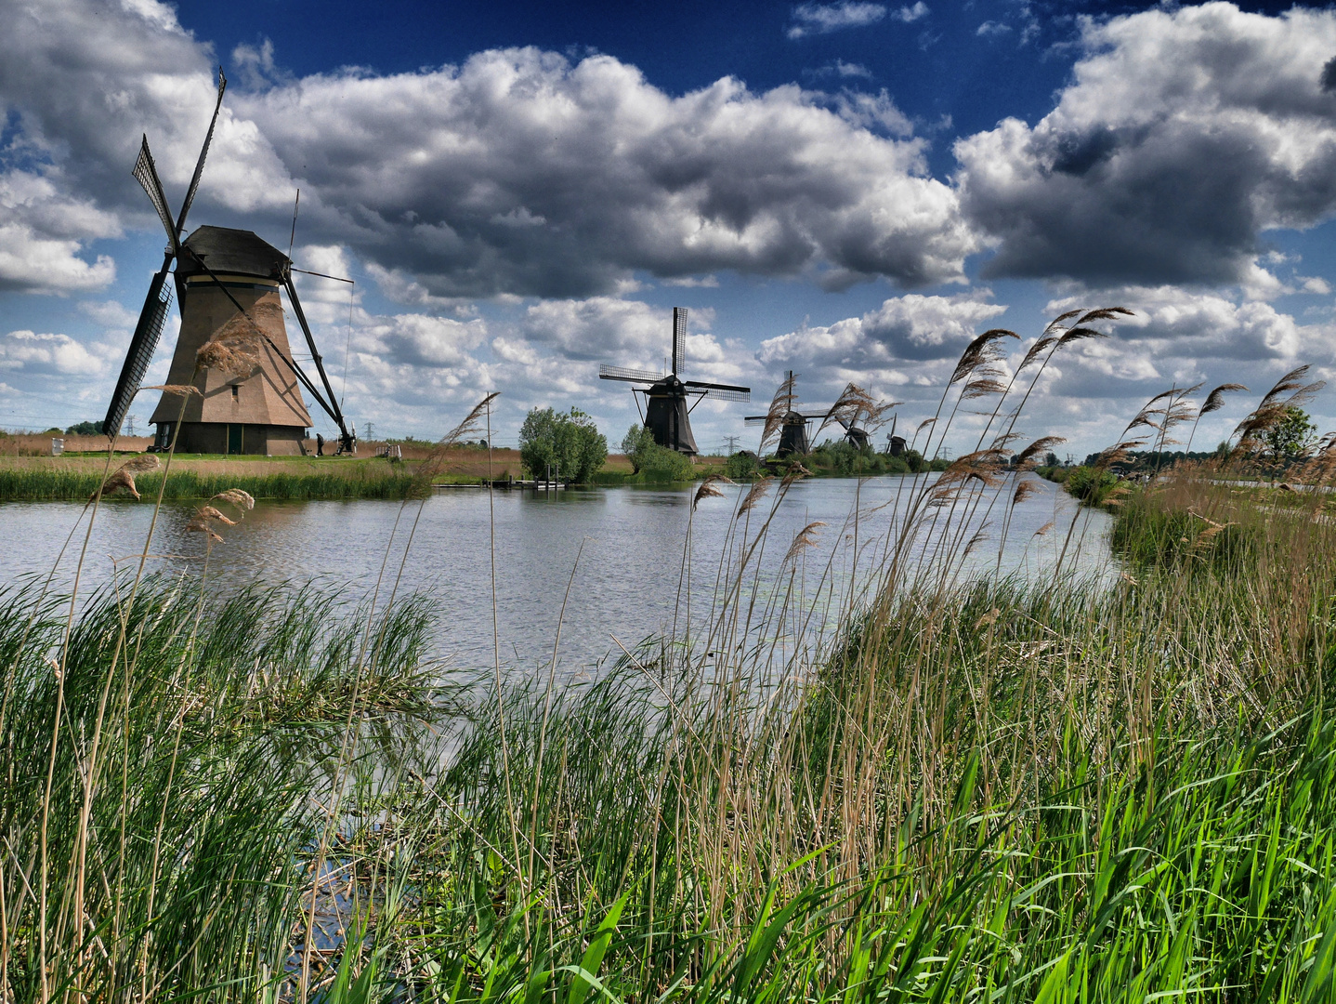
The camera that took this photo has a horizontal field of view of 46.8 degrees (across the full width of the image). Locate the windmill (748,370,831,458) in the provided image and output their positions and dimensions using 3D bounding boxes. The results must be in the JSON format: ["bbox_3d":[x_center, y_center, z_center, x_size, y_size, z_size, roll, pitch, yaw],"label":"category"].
[{"bbox_3d":[38.000,-25.000,460.000,28.300,28.700,13.000,0,1,-18],"label":"windmill"}]

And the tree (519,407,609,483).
[{"bbox_3d":[-12.000,-6.600,177.000,10.300,8.800,9.000,0,1,12],"label":"tree"}]

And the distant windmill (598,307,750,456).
[{"bbox_3d":[-0.400,-21.400,288.000,28.300,28.700,13.000,0,1,-16],"label":"distant windmill"}]

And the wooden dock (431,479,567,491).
[{"bbox_3d":[-15.600,-1.640,144.000,13.200,1.100,3.500,0,1,12],"label":"wooden dock"}]

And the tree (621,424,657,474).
[{"bbox_3d":[-3.800,-7.200,212.000,5.300,7.000,5.000,0,1,0],"label":"tree"}]

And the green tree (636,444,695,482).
[{"bbox_3d":[-0.400,-5.300,211.000,7.800,5.100,6.500,0,1,12],"label":"green tree"}]

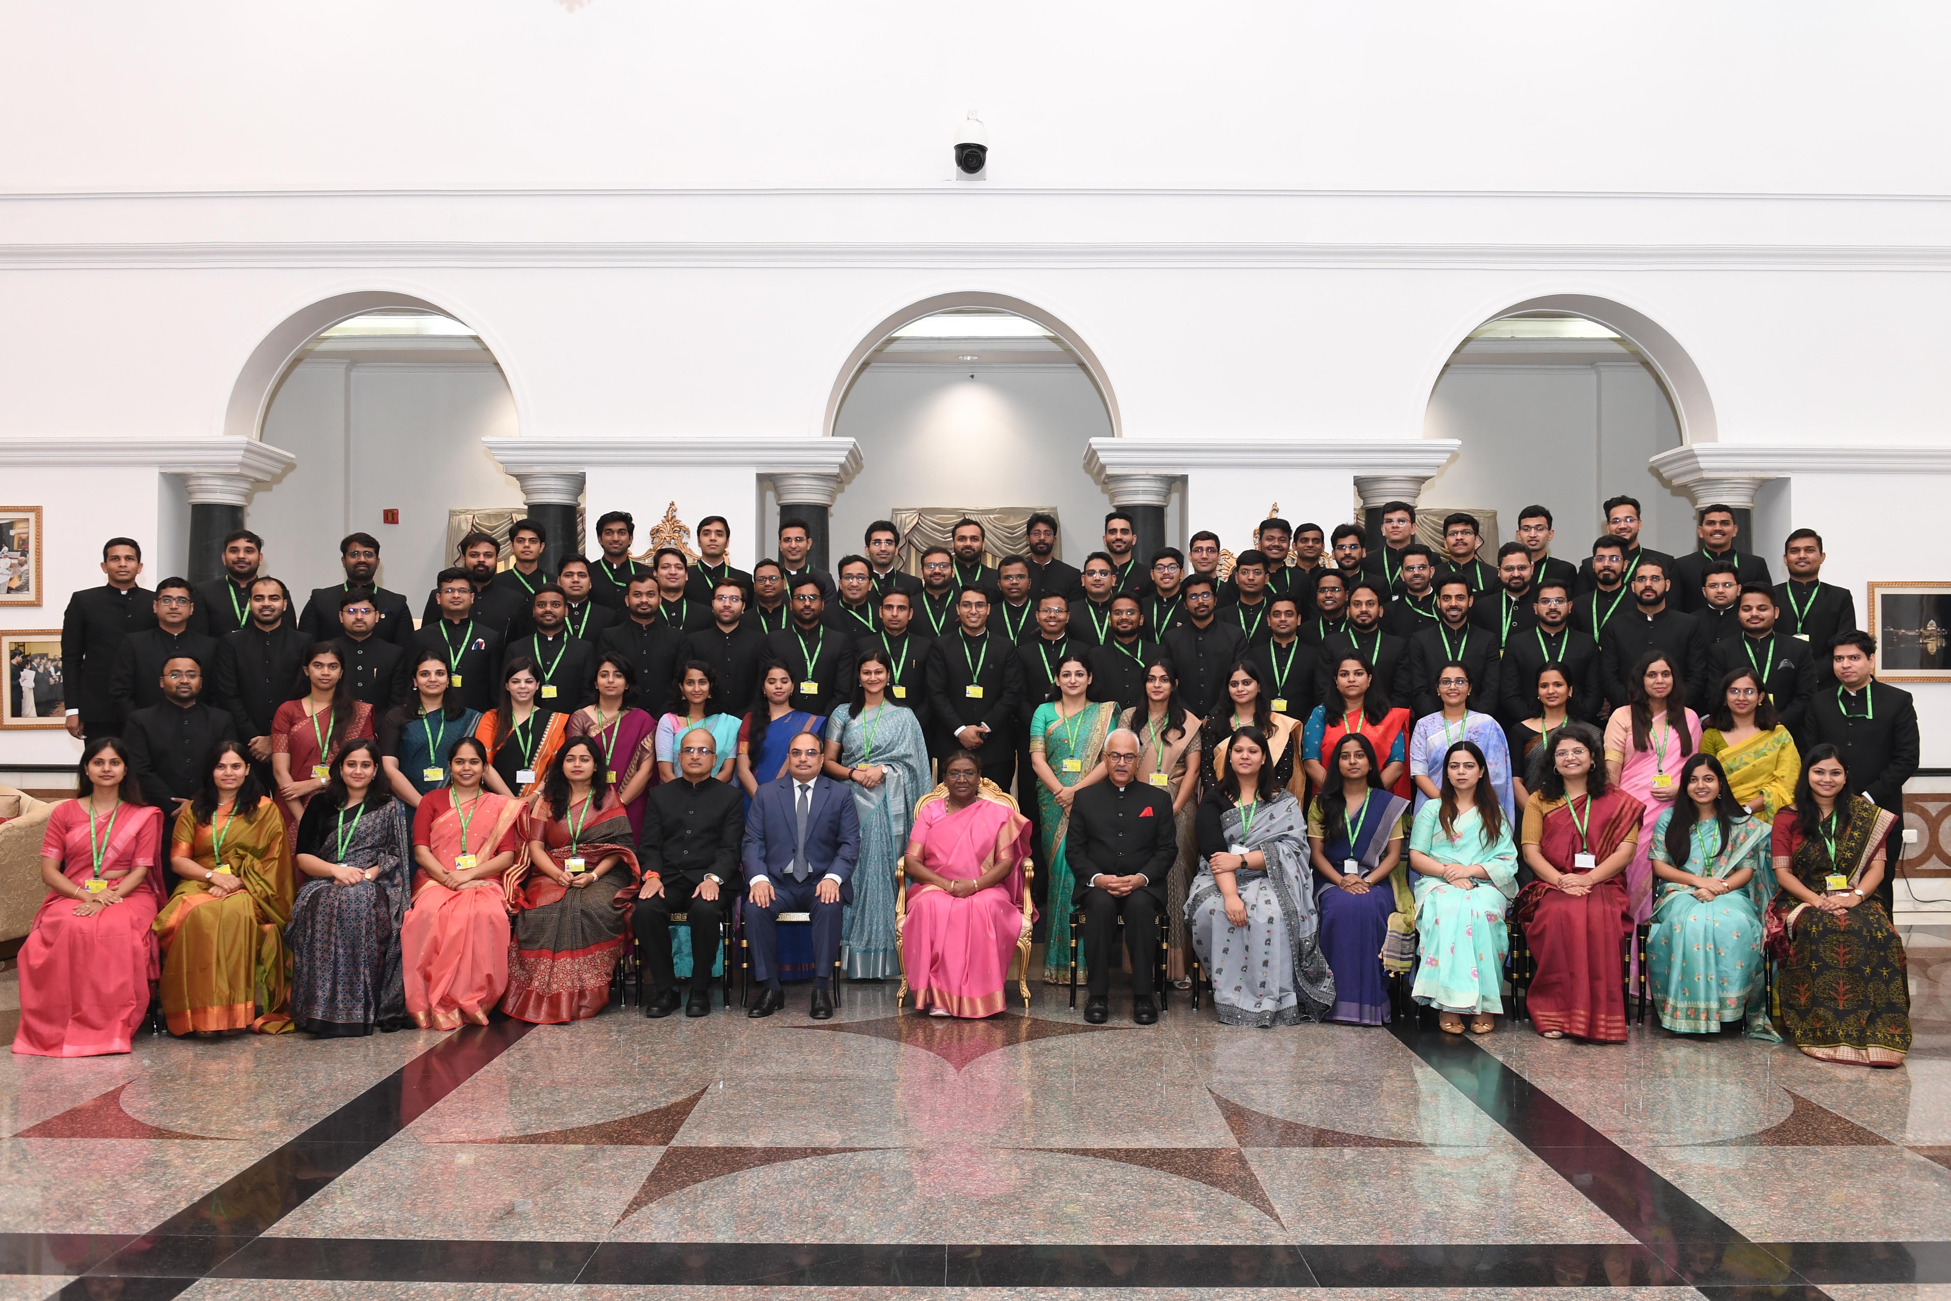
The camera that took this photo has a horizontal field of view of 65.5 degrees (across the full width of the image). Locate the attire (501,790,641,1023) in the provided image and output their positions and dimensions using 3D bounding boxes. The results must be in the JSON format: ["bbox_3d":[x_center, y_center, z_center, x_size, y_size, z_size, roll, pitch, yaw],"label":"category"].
[{"bbox_3d":[-1.801,1.113,6.812,0.600,0.980,0.700,0,-2,-6],"label":"attire"}]

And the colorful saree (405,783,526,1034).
[{"bbox_3d":[-2.271,1.125,6.767,0.510,0.990,0.700,0,-1,-13],"label":"colorful saree"}]

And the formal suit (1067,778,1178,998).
[{"bbox_3d":[0.673,1.073,6.945,0.510,0.960,0.660,0,-1,5],"label":"formal suit"}]

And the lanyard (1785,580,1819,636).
[{"bbox_3d":[4.240,-0.209,7.809,0.170,0.290,0.110,-1,-2,20],"label":"lanyard"}]

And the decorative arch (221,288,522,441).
[{"bbox_3d":[-3.796,-1.791,9.748,1.860,0.950,0.420,0,-1,0],"label":"decorative arch"}]

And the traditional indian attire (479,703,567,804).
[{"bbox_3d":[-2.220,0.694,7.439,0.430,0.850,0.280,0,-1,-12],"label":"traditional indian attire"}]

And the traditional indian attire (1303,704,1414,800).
[{"bbox_3d":[1.844,0.934,7.328,0.530,1.365,0.340,0,-2,12],"label":"traditional indian attire"}]

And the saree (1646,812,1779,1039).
[{"bbox_3d":[3.245,1.159,6.706,0.540,0.920,0.700,0,-1,18],"label":"saree"}]

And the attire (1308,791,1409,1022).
[{"bbox_3d":[1.724,1.131,6.853,0.480,0.985,0.680,0,-2,13],"label":"attire"}]

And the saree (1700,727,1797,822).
[{"bbox_3d":[3.536,0.978,6.930,0.460,1.250,0.360,-1,-1,25],"label":"saree"}]

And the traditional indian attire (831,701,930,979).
[{"bbox_3d":[-0.466,0.940,7.557,0.490,1.350,0.380,0,-2,0],"label":"traditional indian attire"}]

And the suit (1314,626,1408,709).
[{"bbox_3d":[1.950,0.641,7.738,0.500,1.520,0.320,0,-1,8],"label":"suit"}]

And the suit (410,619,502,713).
[{"bbox_3d":[-2.629,0.597,7.687,0.500,1.530,0.310,1,-2,-16],"label":"suit"}]

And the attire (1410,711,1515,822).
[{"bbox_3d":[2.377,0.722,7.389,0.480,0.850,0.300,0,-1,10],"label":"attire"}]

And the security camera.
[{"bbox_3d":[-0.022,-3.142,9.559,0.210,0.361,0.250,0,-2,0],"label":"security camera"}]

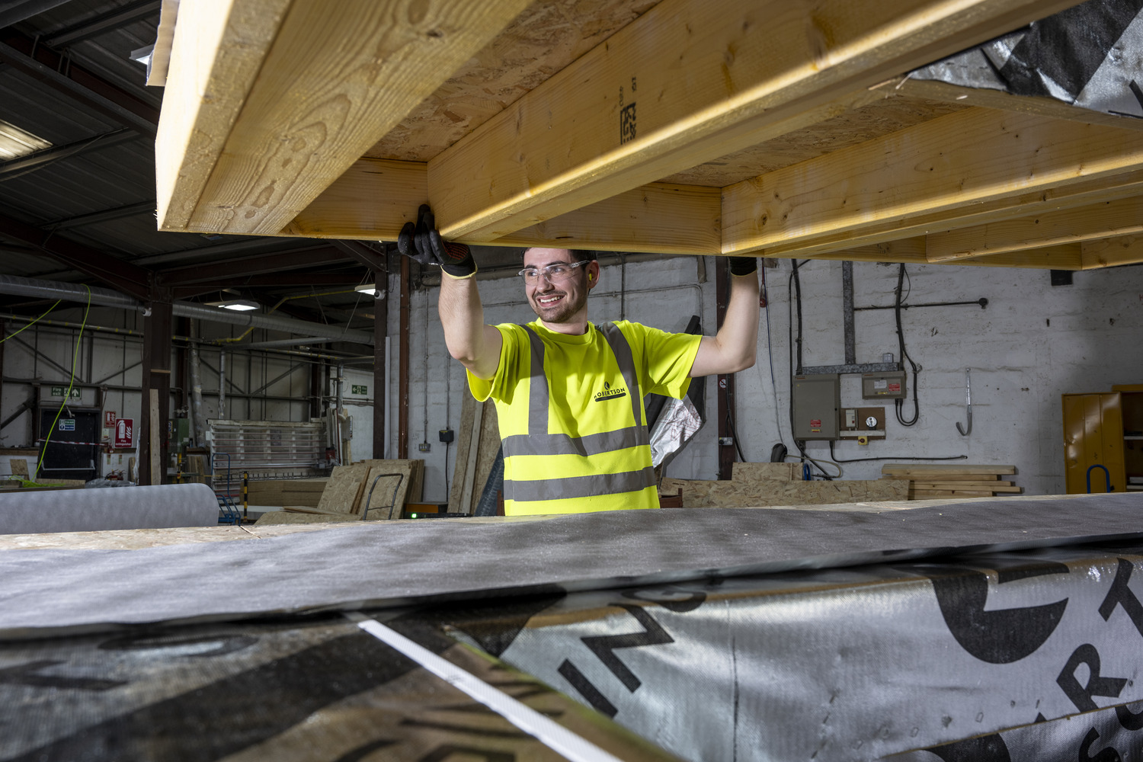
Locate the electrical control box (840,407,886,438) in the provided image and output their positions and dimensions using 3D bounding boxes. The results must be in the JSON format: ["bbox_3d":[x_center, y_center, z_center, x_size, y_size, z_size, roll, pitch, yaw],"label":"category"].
[{"bbox_3d":[2.736,0.399,8.693,0.427,0.296,0.100,-3,-5,28],"label":"electrical control box"}]

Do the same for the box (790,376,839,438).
[{"bbox_3d":[2.372,0.262,8.885,0.423,0.615,0.130,-3,-5,28],"label":"box"}]

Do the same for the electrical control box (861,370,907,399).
[{"bbox_3d":[2.928,0.051,8.606,0.373,0.246,0.120,-3,-5,28],"label":"electrical control box"}]

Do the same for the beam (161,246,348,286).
[{"bbox_3d":[-4.401,-1.622,12.908,3.999,0.210,0.130,-3,-5,28],"label":"beam"}]

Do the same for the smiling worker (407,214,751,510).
[{"bbox_3d":[0.045,0.442,2.340,0.960,1.830,0.460,2,-5,-21],"label":"smiling worker"}]

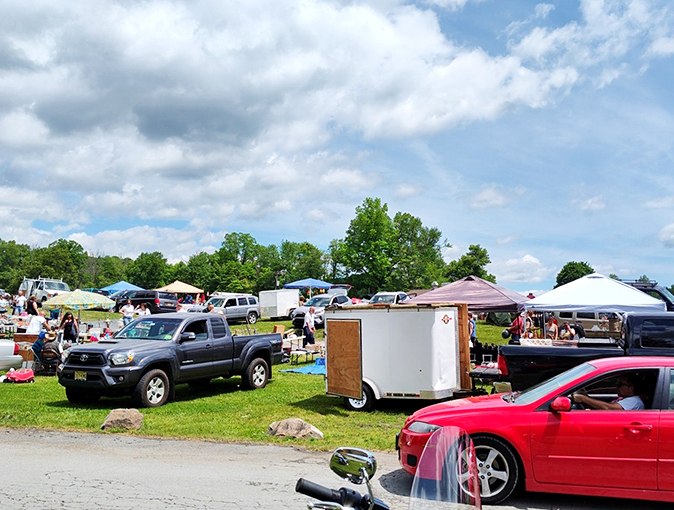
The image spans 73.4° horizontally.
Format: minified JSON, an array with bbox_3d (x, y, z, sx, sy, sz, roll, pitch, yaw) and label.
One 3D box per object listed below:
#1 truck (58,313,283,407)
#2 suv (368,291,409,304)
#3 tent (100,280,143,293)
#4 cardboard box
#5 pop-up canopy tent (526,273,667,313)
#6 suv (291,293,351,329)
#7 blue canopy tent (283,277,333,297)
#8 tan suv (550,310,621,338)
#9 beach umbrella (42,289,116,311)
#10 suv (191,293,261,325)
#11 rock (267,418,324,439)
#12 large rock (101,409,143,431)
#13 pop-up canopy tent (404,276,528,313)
[{"bbox_3d":[-3.250,2.210,9.930,1.900,1.780,5.290,-4,-11,23],"label":"truck"},{"bbox_3d":[2.906,3.039,26.000,1.900,1.760,4.700,-4,-9,28],"label":"suv"},{"bbox_3d":[-18.400,3.700,39.000,3.200,2.800,3.200,1,-5,-12],"label":"tent"},{"bbox_3d":[-9.050,2.800,13.100,0.550,0.500,0.450,3,-9,-18],"label":"cardboard box"},{"bbox_3d":[7.100,1.860,12.450,3.050,2.750,3.050,-4,-10,27],"label":"pop-up canopy tent"},{"bbox_3d":[-0.550,2.870,23.500,1.850,1.690,4.600,-2,-4,22],"label":"suv"},{"bbox_3d":[-2.228,3.317,37.000,3.050,2.800,3.050,-7,-11,45],"label":"blue canopy tent"},{"bbox_3d":[11.450,3.000,19.800,4.550,1.800,1.860,-2,-6,17],"label":"tan suv"},{"bbox_3d":[-8.500,2.320,14.900,2.130,2.250,2.130,1,-8,0],"label":"beach umbrella"},{"bbox_3d":[-6.300,3.080,25.200,1.780,1.670,4.420,-5,-8,36],"label":"suv"},{"bbox_3d":[-0.634,2.650,6.900,0.840,0.310,0.500,1,-8,0],"label":"rock"},{"bbox_3d":[-3.316,2.556,7.000,0.600,0.320,0.460,4,-9,-22],"label":"large rock"},{"bbox_3d":[3.868,2.017,12.844,3.050,2.850,3.050,-5,-10,33],"label":"pop-up canopy tent"}]

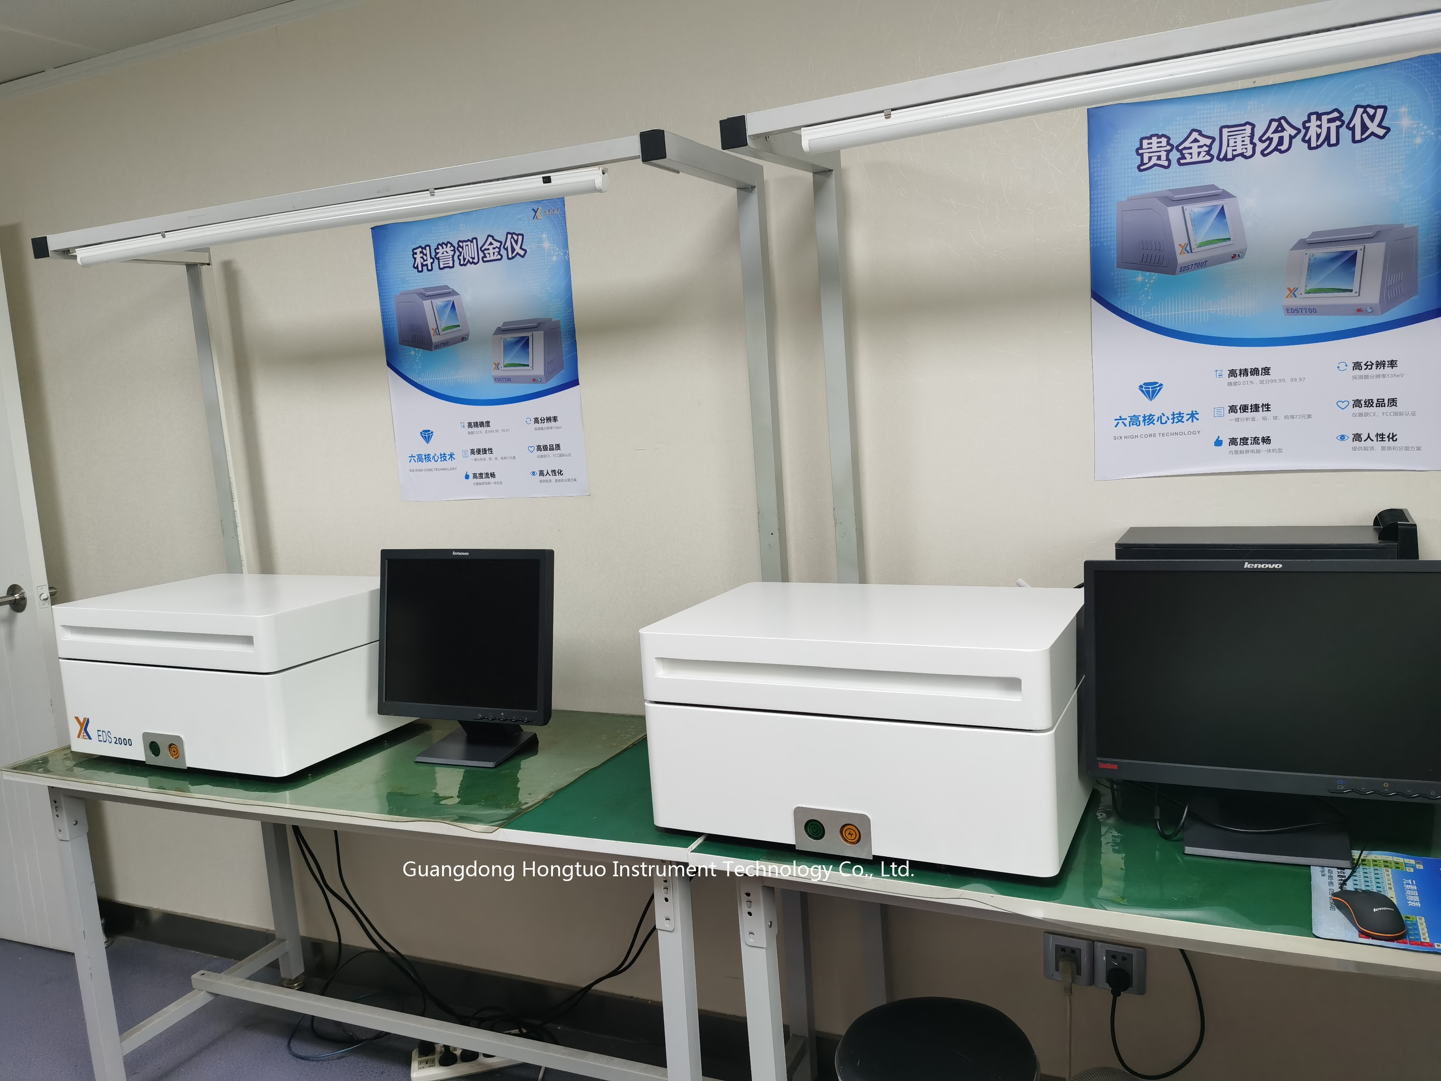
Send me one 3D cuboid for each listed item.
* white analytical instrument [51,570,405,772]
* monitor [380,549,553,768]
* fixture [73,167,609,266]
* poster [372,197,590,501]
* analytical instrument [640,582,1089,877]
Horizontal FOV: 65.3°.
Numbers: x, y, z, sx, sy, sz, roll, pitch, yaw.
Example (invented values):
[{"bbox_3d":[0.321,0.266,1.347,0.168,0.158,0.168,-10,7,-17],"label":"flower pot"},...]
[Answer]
[{"bbox_3d":[-0.975,0.258,2.290,0.592,0.311,0.365,0,10,26],"label":"white analytical instrument"},{"bbox_3d":[-0.470,0.208,2.124,0.368,0.389,0.172,0,9,22],"label":"monitor"},{"bbox_3d":[-0.726,-0.565,2.012,1.196,0.036,0.030,0,9,24],"label":"fixture"},{"bbox_3d":[-0.510,-0.385,2.376,0.485,0.595,0.010,0,9,24],"label":"poster"},{"bbox_3d":[0.240,0.259,1.716,0.588,0.309,0.396,0,9,26],"label":"analytical instrument"}]

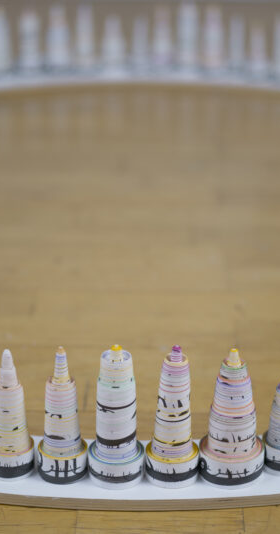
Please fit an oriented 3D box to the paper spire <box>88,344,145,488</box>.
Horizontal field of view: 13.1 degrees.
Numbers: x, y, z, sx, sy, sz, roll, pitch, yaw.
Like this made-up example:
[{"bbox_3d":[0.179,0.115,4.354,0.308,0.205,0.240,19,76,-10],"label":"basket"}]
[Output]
[{"bbox_3d":[-0.021,0.129,1.097,0.051,0.133,0.051,0,23,0],"label":"paper spire"}]

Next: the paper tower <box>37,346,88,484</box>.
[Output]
[{"bbox_3d":[-0.066,0.122,1.036,0.043,0.120,0.043,0,23,0],"label":"paper tower"}]

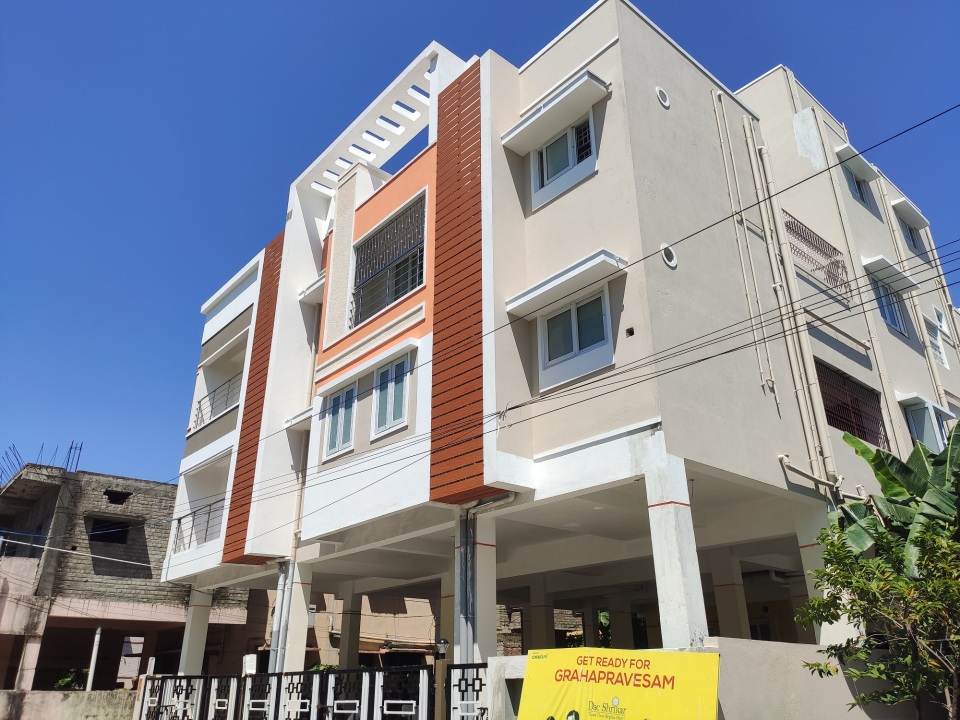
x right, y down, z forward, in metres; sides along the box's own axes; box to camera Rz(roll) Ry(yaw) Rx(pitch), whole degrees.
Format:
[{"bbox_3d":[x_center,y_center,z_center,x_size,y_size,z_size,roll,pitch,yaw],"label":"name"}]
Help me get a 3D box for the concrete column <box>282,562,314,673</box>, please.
[{"bbox_3d":[-3.631,5.590,13.937,0.412,3.242,0.371,19,-31,-37],"label":"concrete column"}]

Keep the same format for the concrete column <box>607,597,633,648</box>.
[{"bbox_3d":[4.125,8.435,20.537,0.412,3.316,0.495,19,-31,-37],"label":"concrete column"}]

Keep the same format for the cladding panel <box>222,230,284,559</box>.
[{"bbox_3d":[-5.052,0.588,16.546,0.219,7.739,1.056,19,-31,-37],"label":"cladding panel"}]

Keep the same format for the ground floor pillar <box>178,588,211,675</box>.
[{"bbox_3d":[-6.912,7.183,17.495,0.429,3.259,0.330,19,-31,-37],"label":"ground floor pillar"}]

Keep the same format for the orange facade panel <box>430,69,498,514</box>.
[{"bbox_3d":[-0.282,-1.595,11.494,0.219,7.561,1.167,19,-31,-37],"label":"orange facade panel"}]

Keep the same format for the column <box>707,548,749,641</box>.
[{"bbox_3d":[5.262,5.812,14.753,0.412,3.399,0.445,19,-31,-37],"label":"column"}]

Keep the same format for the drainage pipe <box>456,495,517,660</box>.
[{"bbox_3d":[0.116,3.530,9.548,0.206,3.399,1.353,19,-31,-37],"label":"drainage pipe"}]

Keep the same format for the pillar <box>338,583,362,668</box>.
[{"bbox_3d":[-3.536,8.042,19.646,0.429,3.399,0.346,19,-31,-37],"label":"pillar"}]

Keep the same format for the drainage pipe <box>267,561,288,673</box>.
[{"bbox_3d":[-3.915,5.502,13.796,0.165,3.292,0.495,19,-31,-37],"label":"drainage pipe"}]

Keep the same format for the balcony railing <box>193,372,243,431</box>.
[{"bbox_3d":[-6.553,1.065,18.107,0.082,0.792,2.764,19,-31,-37],"label":"balcony railing"}]

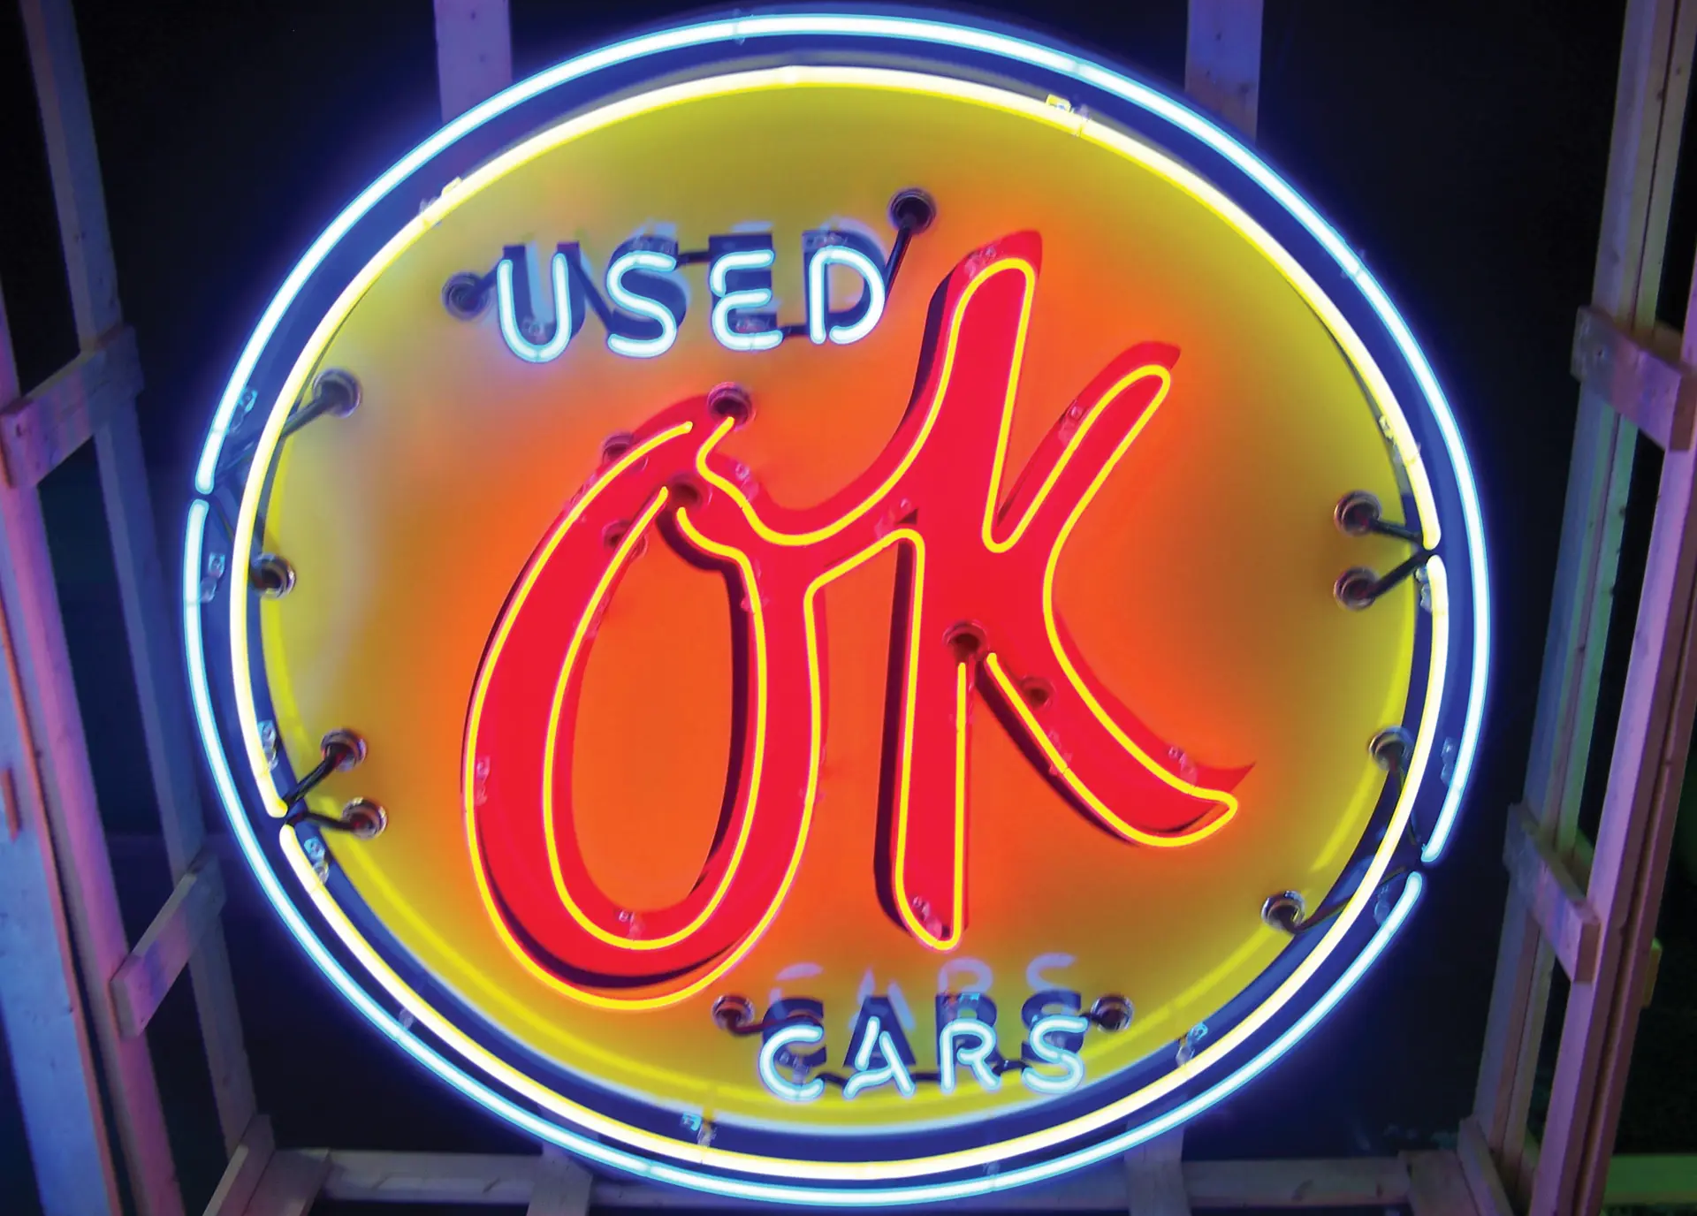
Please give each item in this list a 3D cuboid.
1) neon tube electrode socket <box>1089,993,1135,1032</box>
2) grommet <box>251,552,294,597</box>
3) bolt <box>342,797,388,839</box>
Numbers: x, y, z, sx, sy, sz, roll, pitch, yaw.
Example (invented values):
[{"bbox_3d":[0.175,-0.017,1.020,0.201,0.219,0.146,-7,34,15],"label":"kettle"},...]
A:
[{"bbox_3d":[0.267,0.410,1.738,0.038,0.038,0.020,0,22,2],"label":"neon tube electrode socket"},{"bbox_3d":[-0.576,-0.033,1.716,0.044,0.044,0.015,0,23,2],"label":"grommet"},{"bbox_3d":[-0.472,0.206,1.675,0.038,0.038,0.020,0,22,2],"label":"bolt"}]

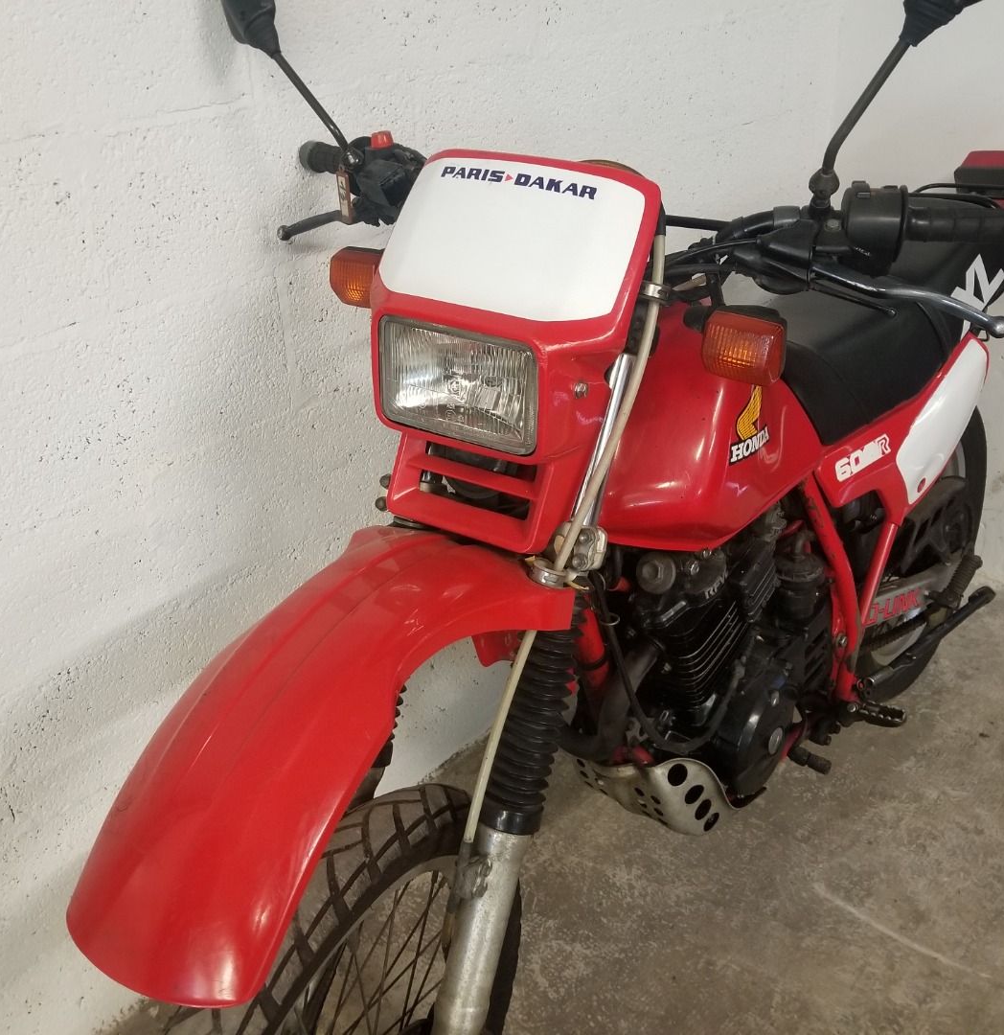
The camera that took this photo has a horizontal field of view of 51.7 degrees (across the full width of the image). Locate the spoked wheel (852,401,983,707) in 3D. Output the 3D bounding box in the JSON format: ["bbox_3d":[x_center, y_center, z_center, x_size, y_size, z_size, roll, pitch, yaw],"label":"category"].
[{"bbox_3d":[0.766,0.045,1.982,0.125,0.640,0.640,16,34,39],"label":"spoked wheel"}]

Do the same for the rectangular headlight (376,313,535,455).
[{"bbox_3d":[-0.026,-0.129,0.949,0.168,0.104,0.080,15,29,27],"label":"rectangular headlight"}]

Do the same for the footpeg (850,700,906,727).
[{"bbox_3d":[0.552,0.281,1.513,0.085,0.032,0.045,16,34,39],"label":"footpeg"}]

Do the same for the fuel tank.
[{"bbox_3d":[0.194,-0.150,1.239,0.290,0.270,0.480,16,34,39],"label":"fuel tank"}]

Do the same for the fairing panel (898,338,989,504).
[{"bbox_3d":[0.679,-0.156,1.580,0.045,0.195,0.330,16,34,39],"label":"fairing panel"}]

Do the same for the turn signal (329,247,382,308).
[{"bbox_3d":[-0.149,-0.259,1.119,0.070,0.057,0.055,15,34,27],"label":"turn signal"}]

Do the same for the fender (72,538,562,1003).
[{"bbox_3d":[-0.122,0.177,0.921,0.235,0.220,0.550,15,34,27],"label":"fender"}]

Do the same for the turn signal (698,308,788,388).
[{"bbox_3d":[0.218,-0.153,0.934,0.070,0.057,0.055,15,34,27],"label":"turn signal"}]

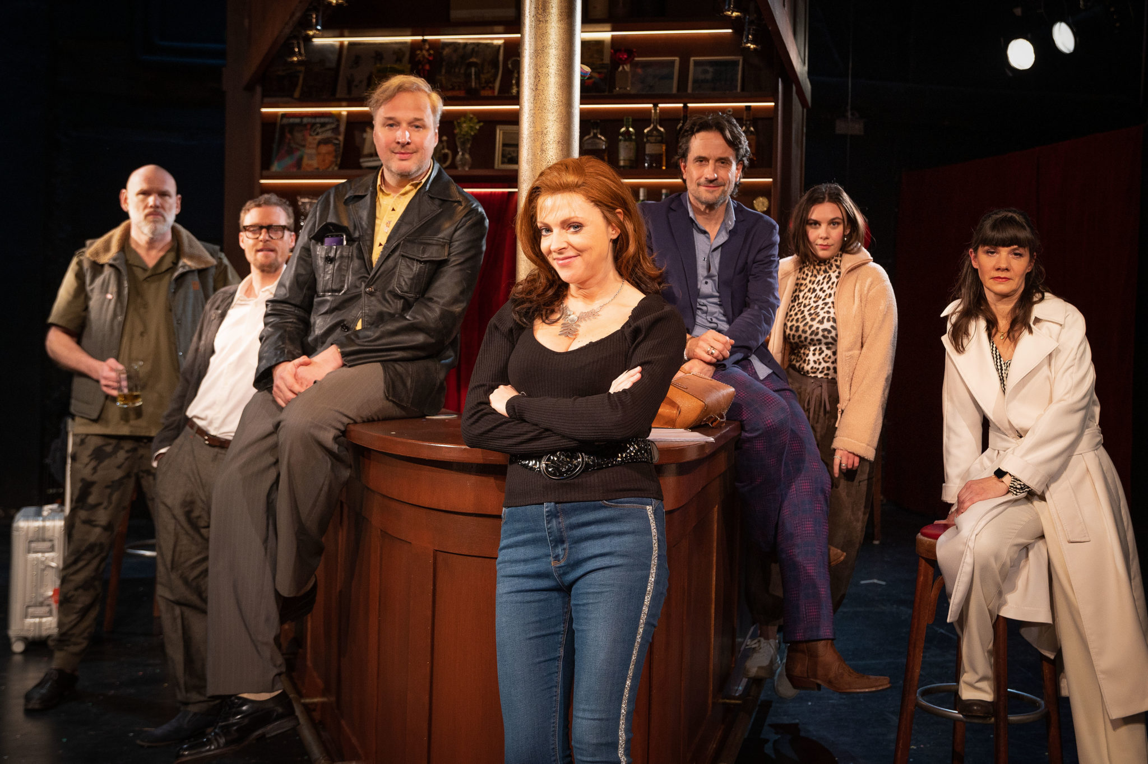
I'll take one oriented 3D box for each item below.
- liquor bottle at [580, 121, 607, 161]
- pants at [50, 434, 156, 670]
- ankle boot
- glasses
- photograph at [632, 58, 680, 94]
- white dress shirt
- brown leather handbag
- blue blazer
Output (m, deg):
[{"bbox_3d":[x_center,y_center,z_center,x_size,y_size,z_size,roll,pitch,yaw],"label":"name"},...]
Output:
[{"bbox_3d":[0.098,-1.075,5.790,0.118,0.225,0.090,2,2,10],"label":"liquor bottle"},{"bbox_3d":[-1.438,0.501,4.150,0.480,0.820,0.290,1,2,-15],"label":"pants"},{"bbox_3d":[0.774,0.822,3.750,0.310,0.195,0.105,1,2,12],"label":"ankle boot"},{"bbox_3d":[-0.906,-0.442,3.760,0.142,0.045,0.140,1,2,-14],"label":"glasses"},{"bbox_3d":[0.380,-1.458,6.060,0.250,0.192,0.020,1,-12,9],"label":"photograph"},{"bbox_3d":[-1.049,-0.077,3.980,0.420,0.530,0.260,12,-9,22],"label":"white dress shirt"},{"bbox_3d":[0.304,0.046,3.530,0.290,0.170,0.150,2,2,25],"label":"brown leather handbag"},{"bbox_3d":[0.386,-0.262,3.600,0.450,0.570,0.310,1,2,-14],"label":"blue blazer"}]

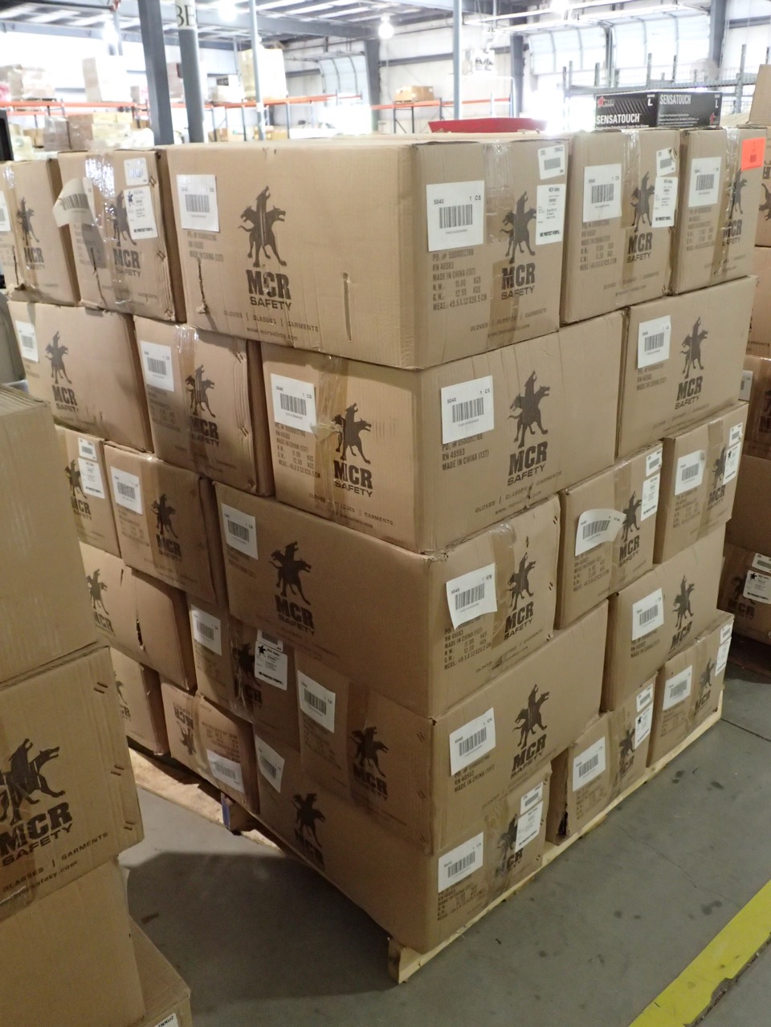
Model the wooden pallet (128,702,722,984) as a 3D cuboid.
[{"bbox_3d":[0.083,0.503,2.360,1.180,0.130,1.090,-21,29,-38],"label":"wooden pallet"}]

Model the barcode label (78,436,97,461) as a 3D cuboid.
[{"bbox_3d":[-0.627,-0.134,1.876,0.065,0.039,0.005,19,30,41],"label":"barcode label"}]

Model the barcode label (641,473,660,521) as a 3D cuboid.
[{"bbox_3d":[0.490,-0.030,1.647,0.006,0.078,0.067,16,29,37],"label":"barcode label"}]

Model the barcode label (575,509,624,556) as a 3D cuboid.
[{"bbox_3d":[0.367,0.030,1.507,0.102,0.078,0.025,-15,31,-33],"label":"barcode label"}]

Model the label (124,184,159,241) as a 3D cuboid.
[{"bbox_3d":[-0.411,-0.505,1.496,0.084,0.080,0.005,13,27,43],"label":"label"}]

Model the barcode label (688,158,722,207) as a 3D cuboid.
[{"bbox_3d":[0.550,-0.571,1.533,0.102,0.076,0.008,-22,30,-38],"label":"barcode label"}]

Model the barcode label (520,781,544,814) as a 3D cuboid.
[{"bbox_3d":[0.263,0.513,1.600,0.064,0.040,0.008,-19,28,-40],"label":"barcode label"}]

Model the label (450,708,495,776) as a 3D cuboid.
[{"bbox_3d":[0.139,0.361,1.411,0.106,0.080,0.006,-21,29,-38],"label":"label"}]

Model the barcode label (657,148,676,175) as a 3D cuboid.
[{"bbox_3d":[0.450,-0.564,1.428,0.006,0.039,0.058,17,29,38],"label":"barcode label"}]

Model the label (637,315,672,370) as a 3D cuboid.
[{"bbox_3d":[0.466,-0.297,1.543,0.105,0.078,0.006,-21,29,-38],"label":"label"}]

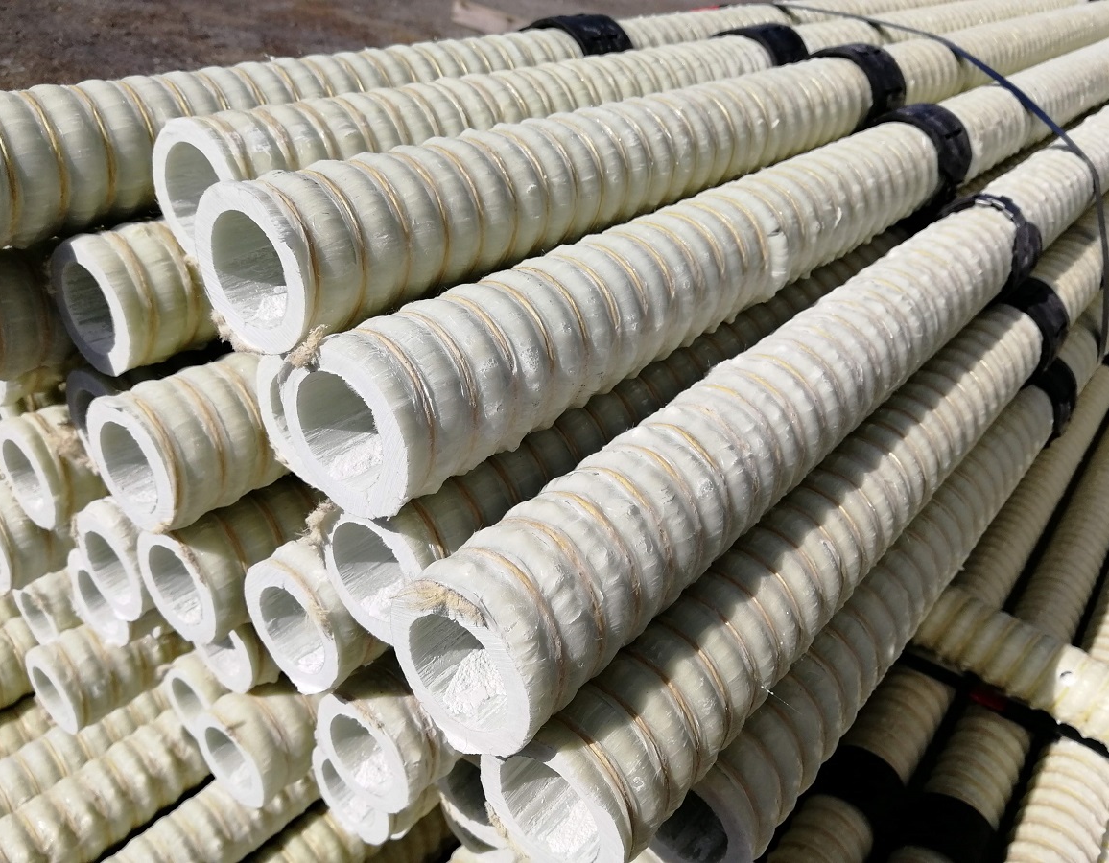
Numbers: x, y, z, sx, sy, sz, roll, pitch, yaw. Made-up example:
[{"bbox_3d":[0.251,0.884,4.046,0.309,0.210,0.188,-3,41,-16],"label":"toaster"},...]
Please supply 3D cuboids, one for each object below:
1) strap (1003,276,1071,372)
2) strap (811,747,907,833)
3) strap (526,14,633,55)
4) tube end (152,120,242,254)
[{"bbox_3d":[0.327,-0.070,0.652,0.070,0.070,0.058,26,37,31],"label":"strap"},{"bbox_3d":[0.249,0.314,0.754,0.070,0.070,0.058,25,32,30],"label":"strap"},{"bbox_3d":[0.014,-0.253,0.632,0.070,0.070,0.058,25,38,30],"label":"strap"},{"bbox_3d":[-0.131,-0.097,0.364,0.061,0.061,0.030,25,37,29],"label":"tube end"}]

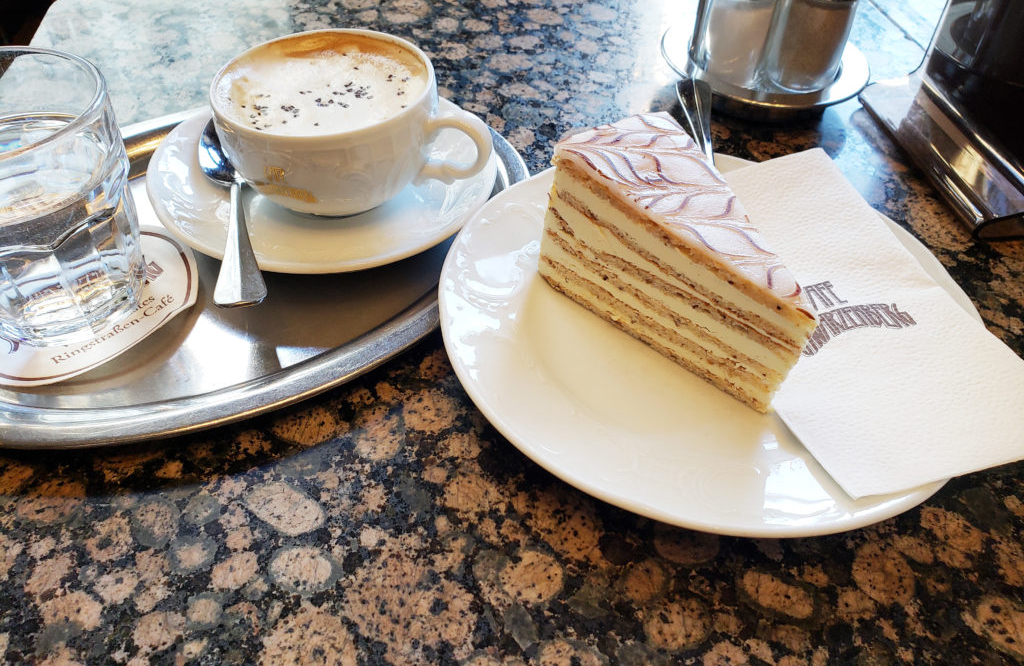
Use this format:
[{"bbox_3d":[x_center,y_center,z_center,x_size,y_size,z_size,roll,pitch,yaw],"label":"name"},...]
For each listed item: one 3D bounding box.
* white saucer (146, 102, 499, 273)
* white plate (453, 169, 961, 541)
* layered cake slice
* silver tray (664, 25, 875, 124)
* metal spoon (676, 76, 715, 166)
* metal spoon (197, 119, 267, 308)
[{"bbox_3d":[-0.084,-0.072,0.359,0.155,0.021,0.155,1,46,-1],"label":"white saucer"},{"bbox_3d":[0.076,-0.007,0.306,0.208,0.022,0.208,1,46,-1],"label":"white plate"},{"bbox_3d":[0.065,-0.025,0.289,0.056,0.057,0.116,-21,50,-21],"label":"layered cake slice"},{"bbox_3d":[0.147,-0.156,0.455,0.119,0.018,0.119,1,46,-1],"label":"silver tray"},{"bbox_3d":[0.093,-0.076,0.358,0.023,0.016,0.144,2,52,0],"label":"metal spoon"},{"bbox_3d":[-0.117,-0.056,0.328,0.032,0.020,0.143,-10,46,-12],"label":"metal spoon"}]

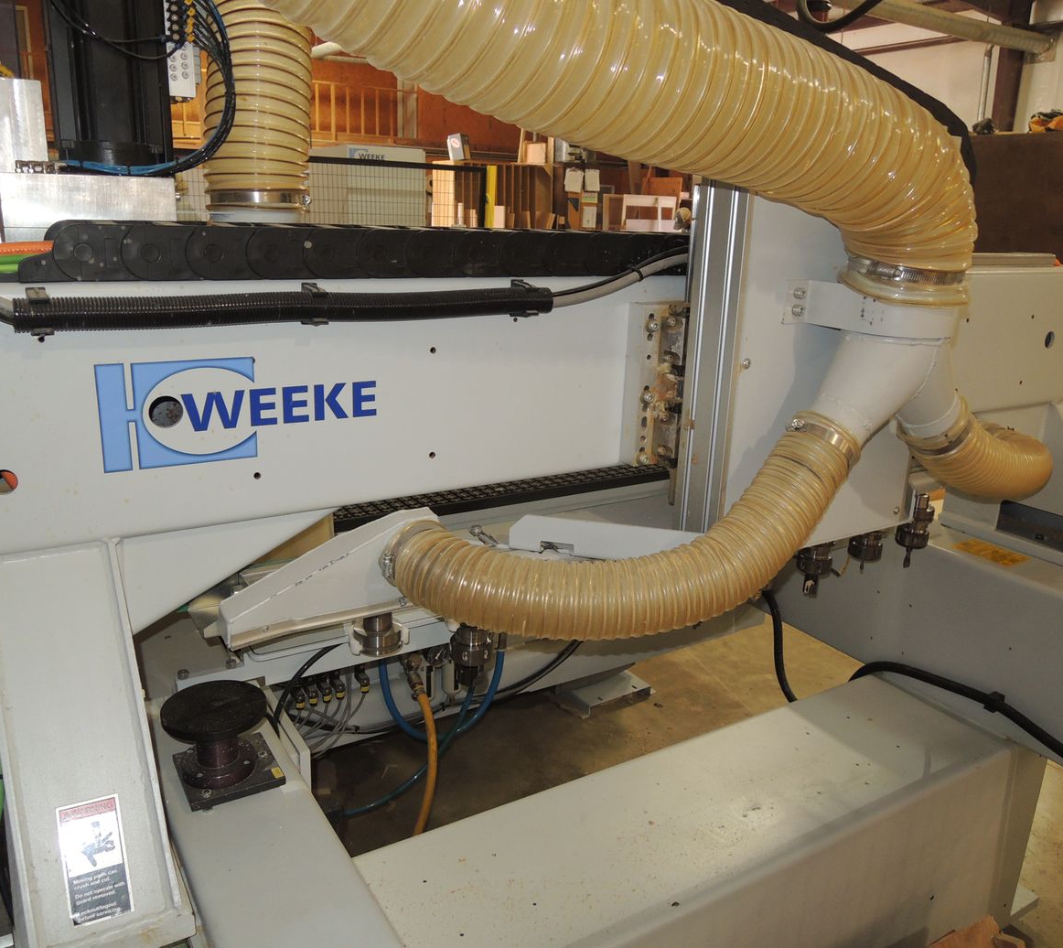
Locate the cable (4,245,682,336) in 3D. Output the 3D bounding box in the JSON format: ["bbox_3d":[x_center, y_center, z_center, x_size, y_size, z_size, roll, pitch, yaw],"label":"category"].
[{"bbox_3d":[-0.148,-0.238,1.091,0.880,0.103,0.052,-8,18,-30],"label":"cable"}]

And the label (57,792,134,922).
[{"bbox_3d":[-0.437,0.387,0.879,0.056,0.113,0.003,-8,-18,-30],"label":"label"}]

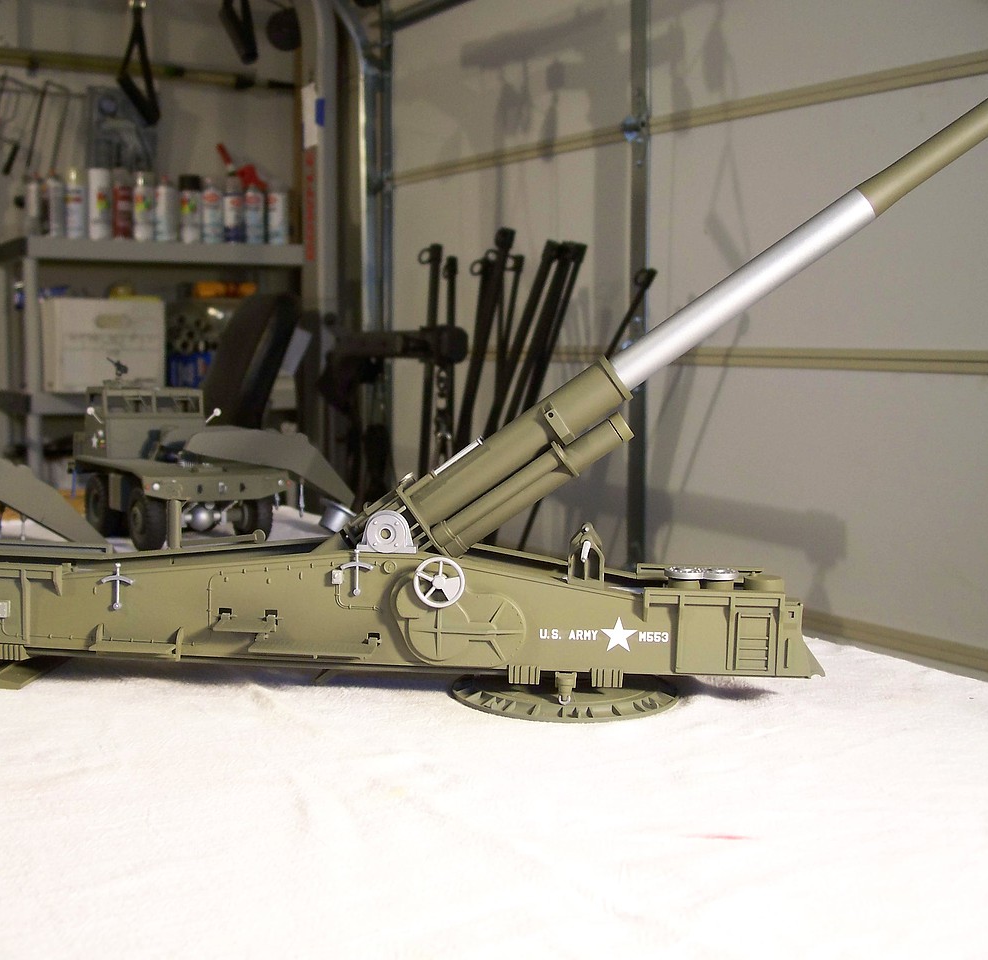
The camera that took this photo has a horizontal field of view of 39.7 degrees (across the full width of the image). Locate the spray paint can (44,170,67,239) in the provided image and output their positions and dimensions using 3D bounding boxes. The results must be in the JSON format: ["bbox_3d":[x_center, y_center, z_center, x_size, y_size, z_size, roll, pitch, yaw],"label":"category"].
[{"bbox_3d":[-1.303,-0.813,4.053,0.066,0.198,0.066,-4,7,-31],"label":"spray paint can"}]

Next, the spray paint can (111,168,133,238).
[{"bbox_3d":[-1.066,-0.789,3.920,0.066,0.202,0.066,0,6,0],"label":"spray paint can"}]

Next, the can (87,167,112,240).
[{"bbox_3d":[-1.119,-0.781,3.880,0.066,0.203,0.066,0,6,0],"label":"can"}]

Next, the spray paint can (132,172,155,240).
[{"bbox_3d":[-1.012,-0.788,3.950,0.066,0.203,0.066,0,6,0],"label":"spray paint can"}]

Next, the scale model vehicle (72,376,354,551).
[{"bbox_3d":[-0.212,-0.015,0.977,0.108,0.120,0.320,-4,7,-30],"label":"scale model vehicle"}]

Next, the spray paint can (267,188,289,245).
[{"bbox_3d":[-0.700,-0.847,4.414,0.066,0.183,0.066,0,6,0],"label":"spray paint can"}]

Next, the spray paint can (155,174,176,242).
[{"bbox_3d":[-1.017,-0.835,4.224,0.066,0.203,0.066,0,6,0],"label":"spray paint can"}]

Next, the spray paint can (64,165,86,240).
[{"bbox_3d":[-1.177,-0.774,3.845,0.066,0.201,0.066,-4,7,-32],"label":"spray paint can"}]

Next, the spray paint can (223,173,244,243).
[{"bbox_3d":[-0.828,-0.850,4.337,0.066,0.208,0.066,0,6,0],"label":"spray paint can"}]

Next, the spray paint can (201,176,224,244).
[{"bbox_3d":[-0.887,-0.844,4.301,0.066,0.203,0.066,0,6,0],"label":"spray paint can"}]

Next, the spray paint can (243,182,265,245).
[{"bbox_3d":[-0.770,-0.846,4.372,0.066,0.192,0.066,0,6,0],"label":"spray paint can"}]

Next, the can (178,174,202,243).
[{"bbox_3d":[-0.893,-0.794,4.020,0.066,0.202,0.066,0,6,0],"label":"can"}]

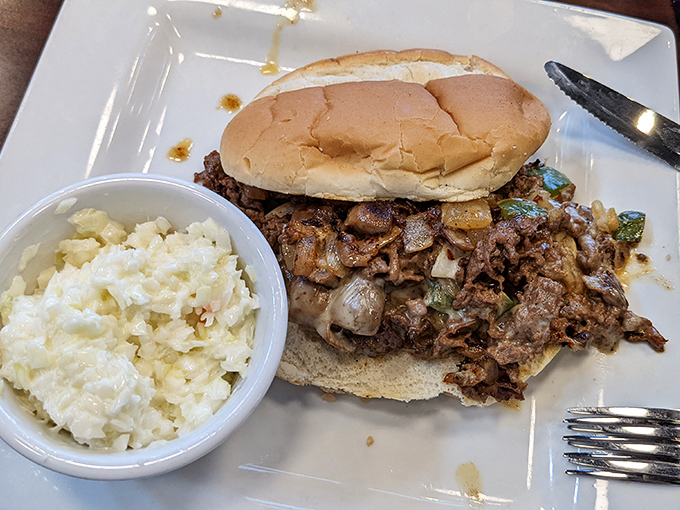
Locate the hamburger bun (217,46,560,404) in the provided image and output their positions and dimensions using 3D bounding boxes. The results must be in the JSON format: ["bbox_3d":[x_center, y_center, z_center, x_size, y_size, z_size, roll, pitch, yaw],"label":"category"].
[{"bbox_3d":[0.021,-0.019,0.226,0.143,0.065,0.151,1,71,-5],"label":"hamburger bun"}]

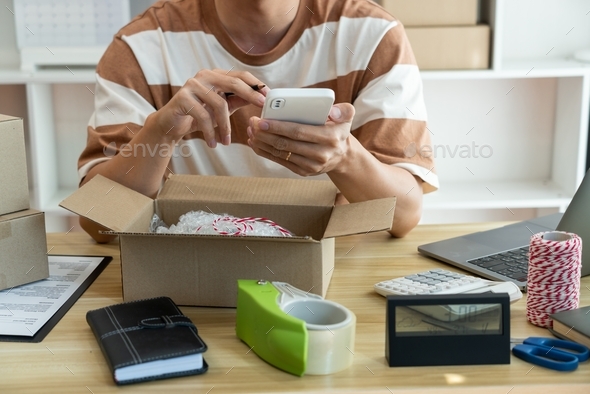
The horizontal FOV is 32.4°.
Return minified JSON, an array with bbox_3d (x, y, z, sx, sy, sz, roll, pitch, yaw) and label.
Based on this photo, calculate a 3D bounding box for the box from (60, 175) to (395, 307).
[{"bbox_3d":[-0.078,0.055,1.328,0.410,0.126,0.335,1,14,7],"label":"box"}]

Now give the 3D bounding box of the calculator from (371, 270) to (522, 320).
[{"bbox_3d":[0.191,0.114,1.286,0.118,0.029,0.140,-10,17,-34],"label":"calculator"}]

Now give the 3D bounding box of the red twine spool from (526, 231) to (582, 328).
[{"bbox_3d":[0.306,0.098,1.200,0.057,0.101,0.057,0,14,0],"label":"red twine spool"}]

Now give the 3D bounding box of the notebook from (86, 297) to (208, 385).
[{"bbox_3d":[-0.168,0.158,1.136,0.104,0.022,0.178,-6,15,-20],"label":"notebook"}]

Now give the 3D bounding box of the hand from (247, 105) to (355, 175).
[{"bbox_3d":[0.008,-0.071,1.270,0.138,0.087,0.095,0,14,0],"label":"hand"}]

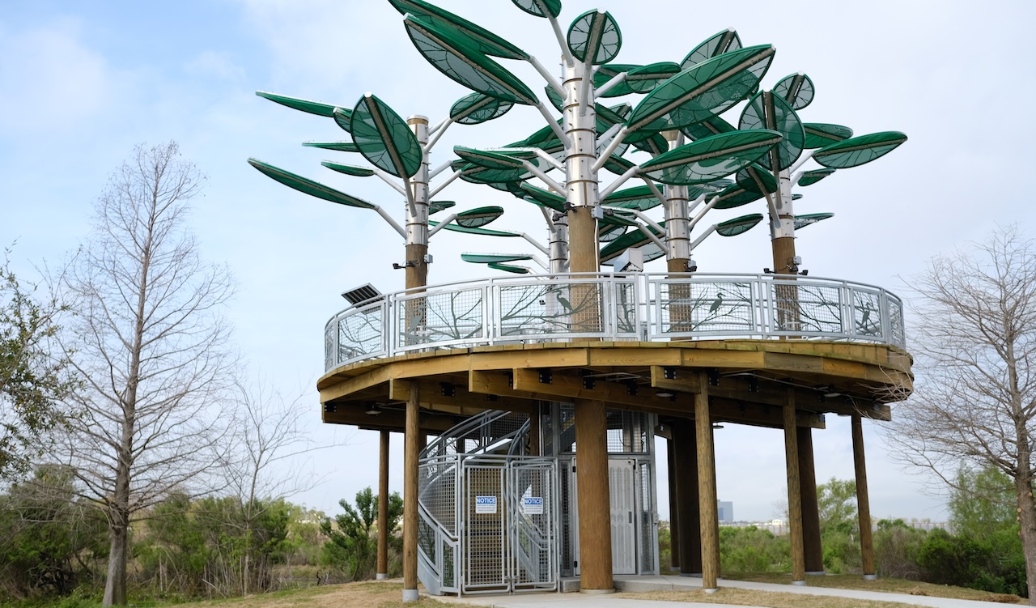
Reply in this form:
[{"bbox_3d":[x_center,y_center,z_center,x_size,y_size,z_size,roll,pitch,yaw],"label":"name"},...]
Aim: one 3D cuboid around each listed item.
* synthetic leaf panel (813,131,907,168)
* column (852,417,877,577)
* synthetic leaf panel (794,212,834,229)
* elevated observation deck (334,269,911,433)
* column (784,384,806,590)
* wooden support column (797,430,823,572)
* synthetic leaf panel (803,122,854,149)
[{"bbox_3d":[7.890,-3.551,22.989,2.768,0.200,1.220,-11,-26,-22],"label":"synthetic leaf panel"},{"bbox_3d":[6.326,3.430,18.470,0.235,3.098,0.235,-5,-13,18],"label":"column"},{"bbox_3d":[6.684,-1.852,23.191,1.150,0.220,2.500,-25,-9,28],"label":"synthetic leaf panel"},{"bbox_3d":[1.845,1.473,20.598,11.600,1.930,11.600,-2,-12,5],"label":"elevated observation deck"},{"bbox_3d":[4.646,3.087,17.016,0.240,3.189,0.240,-4,-13,15],"label":"column"},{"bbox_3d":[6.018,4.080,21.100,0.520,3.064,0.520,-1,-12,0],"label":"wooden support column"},{"bbox_3d":[7.087,-3.822,23.407,1.200,0.230,2.600,-30,-20,37],"label":"synthetic leaf panel"}]

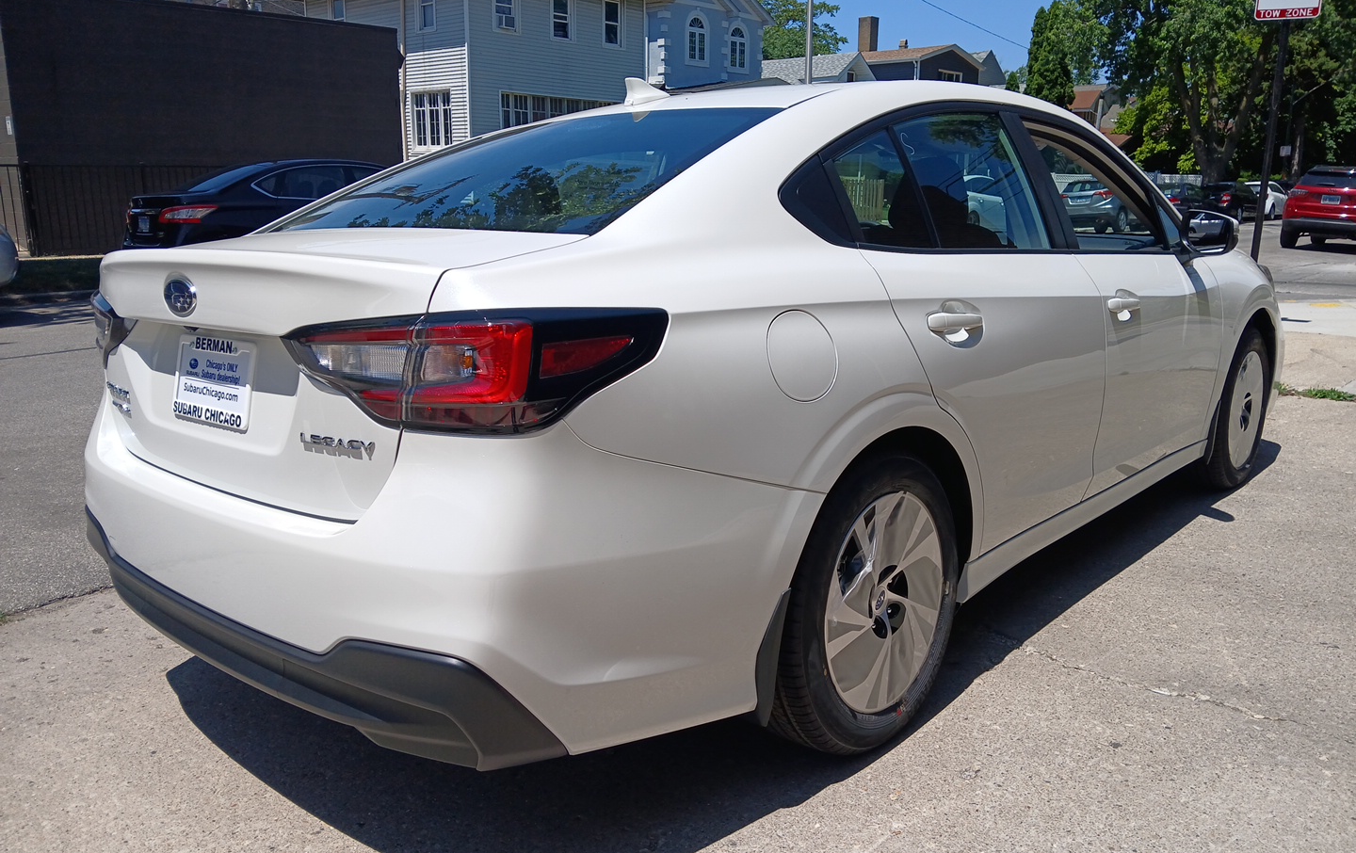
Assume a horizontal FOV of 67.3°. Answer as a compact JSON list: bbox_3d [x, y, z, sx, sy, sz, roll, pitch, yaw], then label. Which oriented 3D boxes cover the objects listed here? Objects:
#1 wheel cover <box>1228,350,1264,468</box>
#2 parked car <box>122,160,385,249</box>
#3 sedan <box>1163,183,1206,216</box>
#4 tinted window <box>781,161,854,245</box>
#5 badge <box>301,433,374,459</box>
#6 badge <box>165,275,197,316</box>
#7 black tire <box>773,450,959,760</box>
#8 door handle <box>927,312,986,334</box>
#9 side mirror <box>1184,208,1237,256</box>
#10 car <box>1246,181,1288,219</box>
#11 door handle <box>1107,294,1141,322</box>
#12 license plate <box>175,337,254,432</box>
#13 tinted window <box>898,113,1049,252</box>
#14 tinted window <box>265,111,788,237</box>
[{"bbox_3d":[2.324,-0.063,4.163,0.060,0.475,0.475,8,15,42],"label":"wheel cover"},{"bbox_3d":[-3.755,-2.268,11.688,1.770,1.490,4.620,12,17,43],"label":"parked car"},{"bbox_3d":[17.104,-7.676,35.069,1.820,1.460,4.700,13,18,40],"label":"sedan"},{"bbox_3d":[0.248,-0.434,1.938,0.190,0.175,0.035,-13,-3,-42],"label":"tinted window"},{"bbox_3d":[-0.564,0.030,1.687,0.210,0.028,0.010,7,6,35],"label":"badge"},{"bbox_3d":[-0.904,-0.237,1.856,0.138,0.076,0.018,10,23,42],"label":"badge"},{"bbox_3d":[0.383,0.362,2.260,0.225,0.670,0.676,8,15,42],"label":"black tire"},{"bbox_3d":[0.585,-0.219,2.154,0.045,0.044,0.220,6,10,42],"label":"door handle"},{"bbox_3d":[1.688,-0.619,3.240,0.125,0.152,0.180,-11,16,-42],"label":"side mirror"},{"bbox_3d":[24.610,-9.607,43.223,1.820,1.500,4.600,13,18,40],"label":"car"},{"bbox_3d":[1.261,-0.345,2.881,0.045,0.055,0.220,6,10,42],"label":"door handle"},{"bbox_3d":[-0.897,-0.089,1.966,0.310,0.163,0.015,8,2,42],"label":"license plate"},{"bbox_3d":[0.738,-0.606,2.502,0.045,0.355,0.590,-17,-5,44],"label":"tinted window"},{"bbox_3d":[-0.373,-0.623,2.452,1.230,0.100,0.820,8,35,42],"label":"tinted window"}]

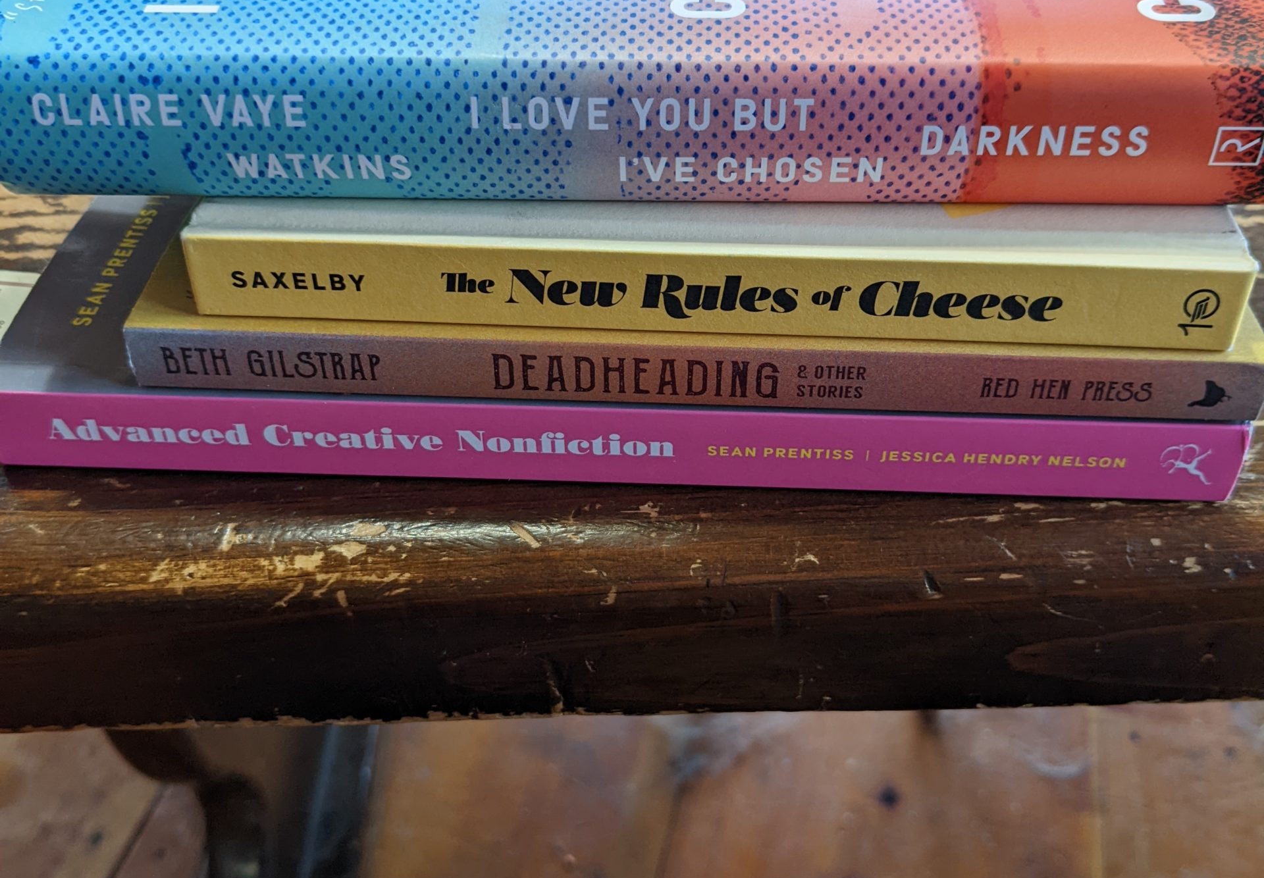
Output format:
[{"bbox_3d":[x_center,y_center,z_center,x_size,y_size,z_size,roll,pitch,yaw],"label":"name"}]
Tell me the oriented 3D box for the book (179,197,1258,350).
[{"bbox_3d":[0.017,-0.069,0.280,0.183,0.017,0.134,2,41,3],"label":"book"}]

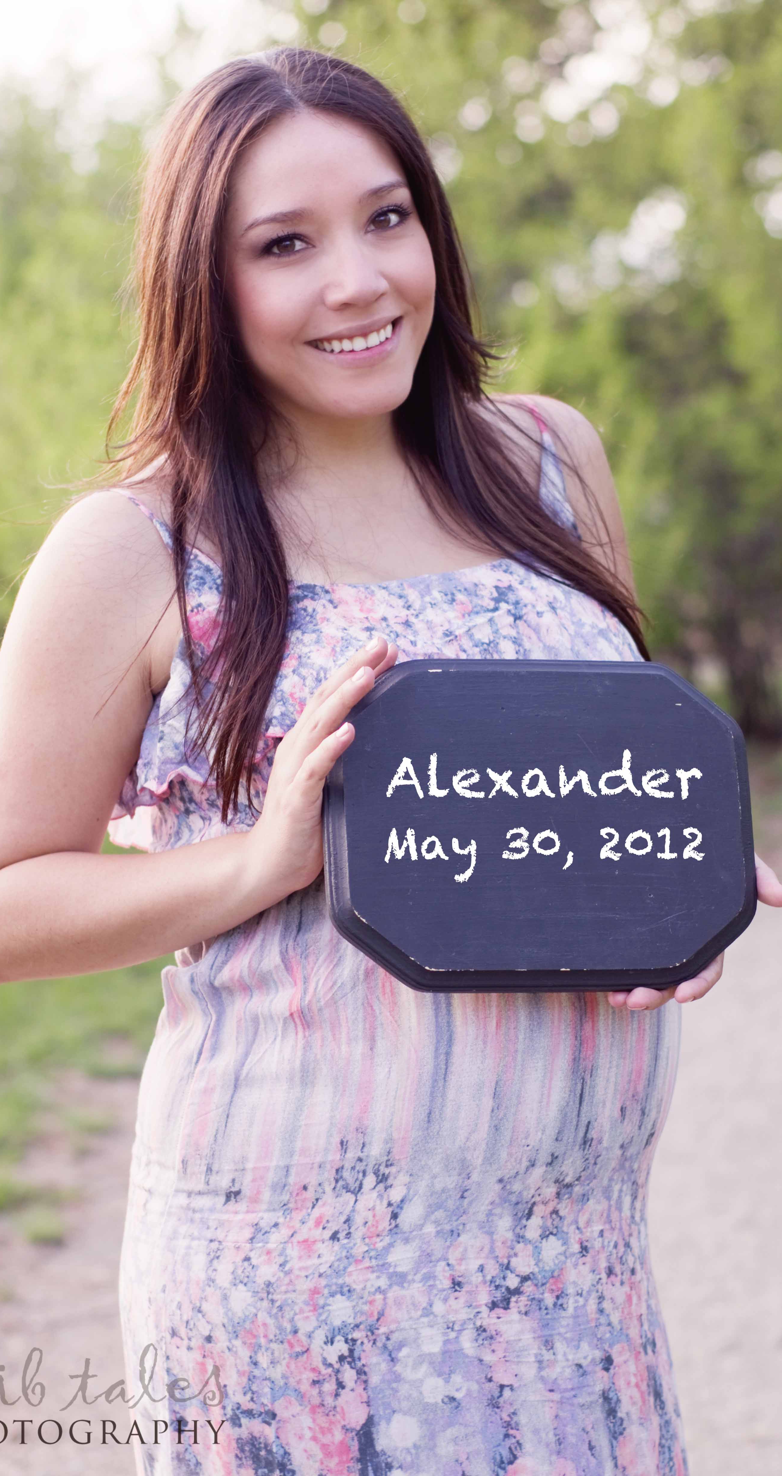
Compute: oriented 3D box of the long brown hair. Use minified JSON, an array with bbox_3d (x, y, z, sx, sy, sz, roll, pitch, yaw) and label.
[{"bbox_3d":[-0.011,-0.194,1.950,0.310,0.490,0.250,-4,2,-21],"label":"long brown hair"}]

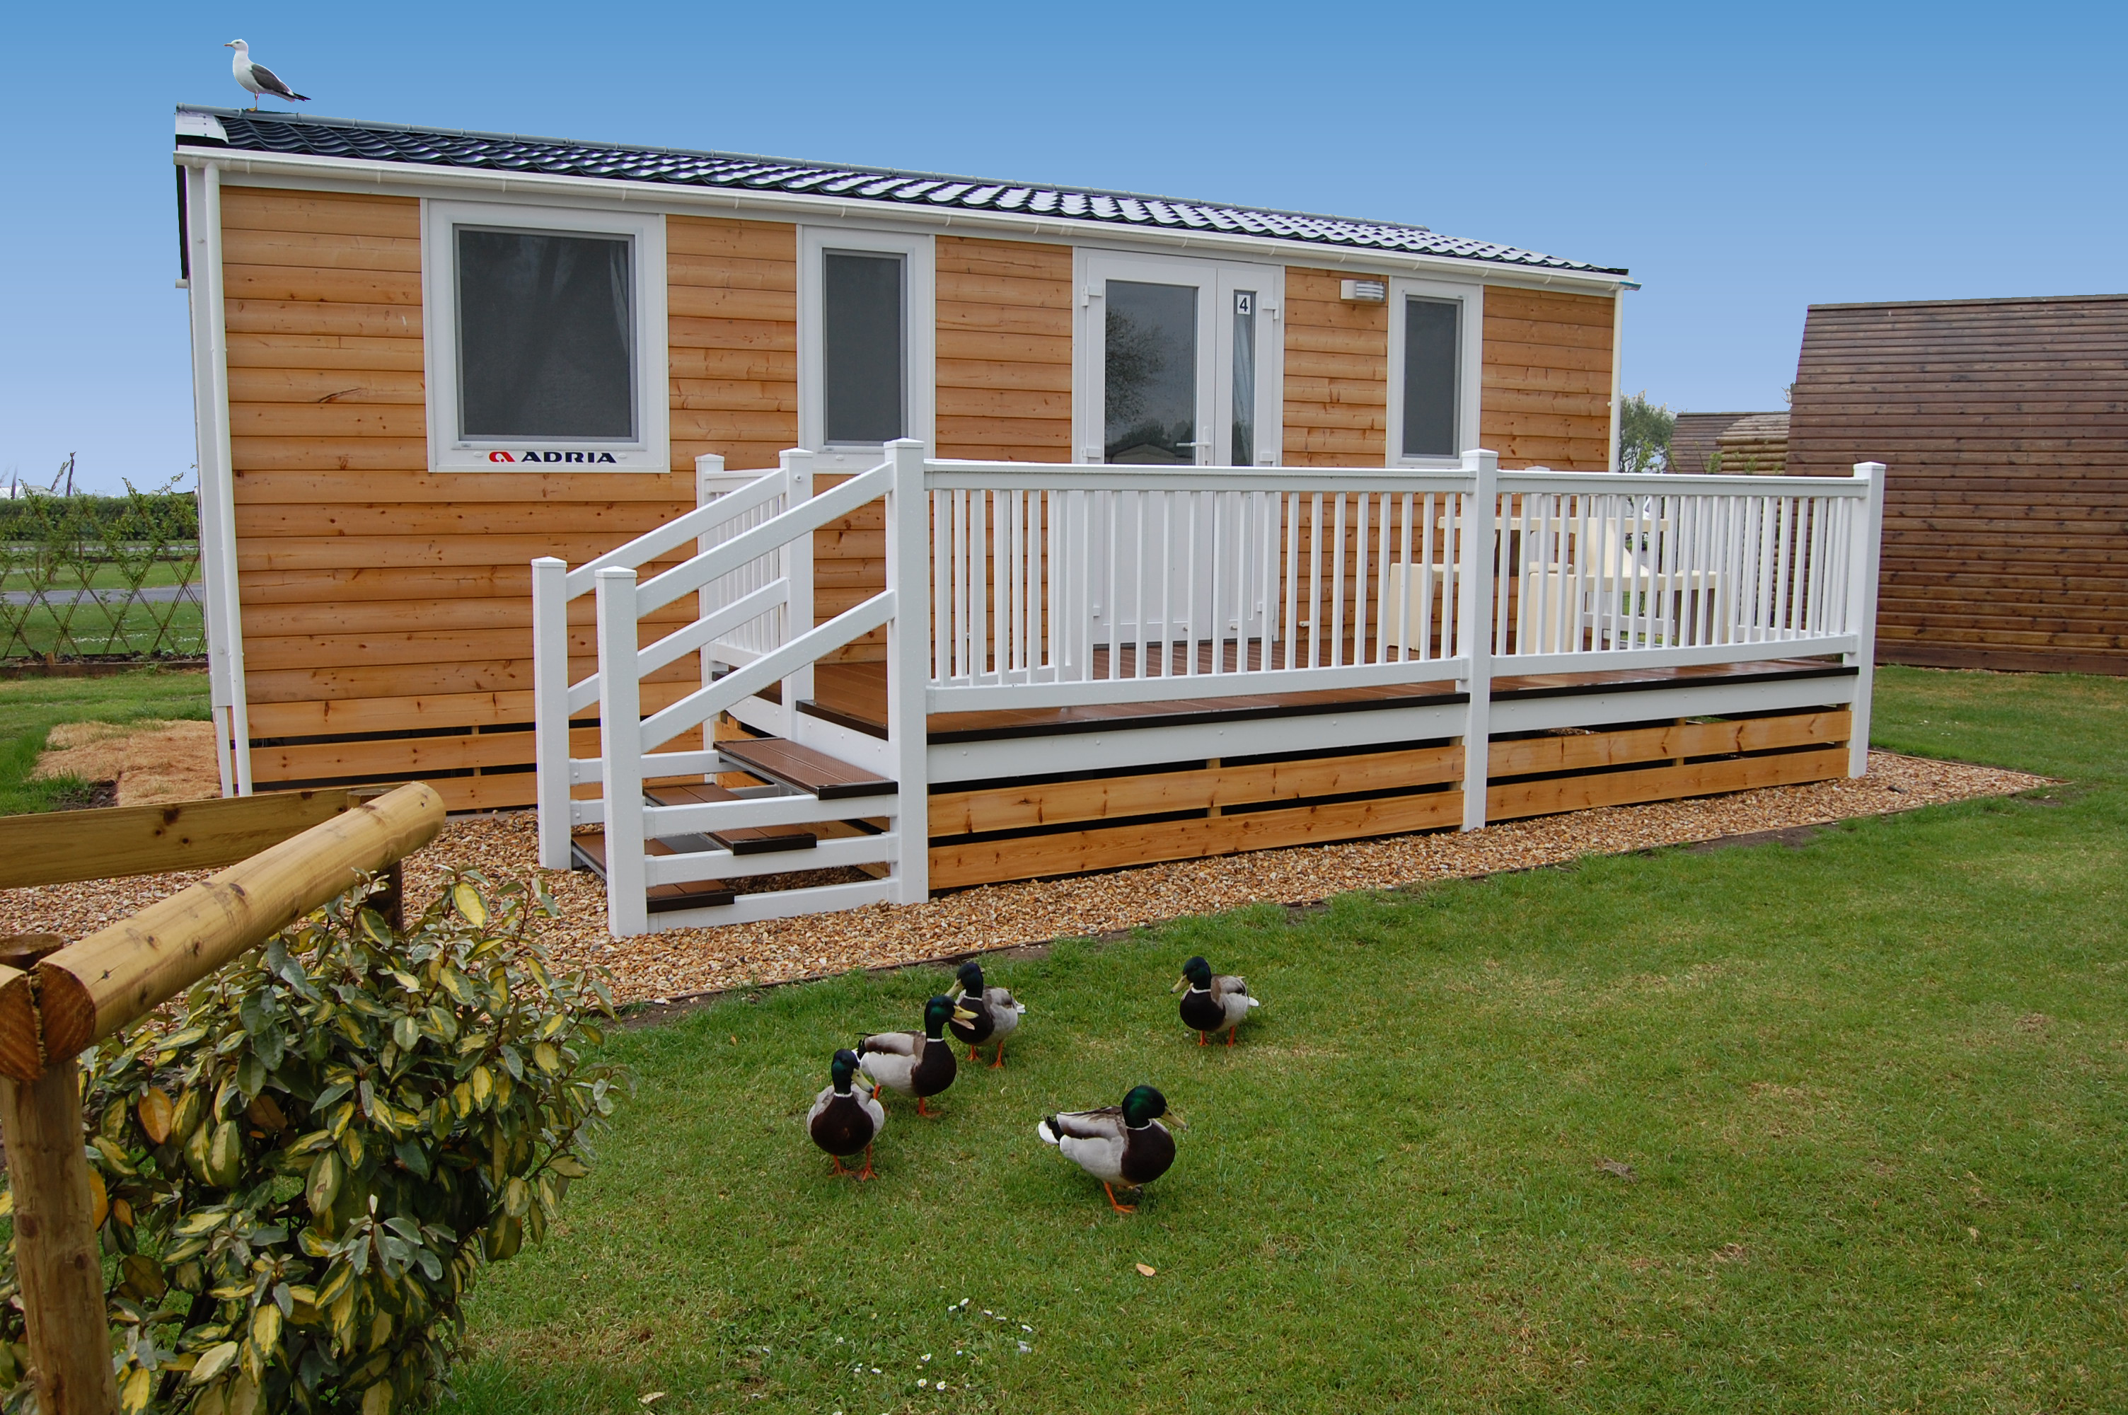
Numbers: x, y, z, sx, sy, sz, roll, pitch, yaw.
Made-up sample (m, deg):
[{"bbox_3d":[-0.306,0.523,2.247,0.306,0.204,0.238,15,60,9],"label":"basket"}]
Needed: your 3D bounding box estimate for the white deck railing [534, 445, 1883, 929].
[{"bbox_3d":[0.689,-0.369,7.673,6.227,1.654,2.683,-4,8,-27],"label":"white deck railing"}]

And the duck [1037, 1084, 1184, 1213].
[{"bbox_3d":[0.088,0.887,3.315,0.370,0.285,0.165,7,10,43],"label":"duck"}]

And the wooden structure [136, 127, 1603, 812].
[{"bbox_3d":[-0.904,-1.642,10.426,8.354,3.517,4.184,-4,8,-27],"label":"wooden structure"}]

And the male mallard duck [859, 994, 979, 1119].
[{"bbox_3d":[-0.377,0.817,3.812,0.370,0.305,0.160,5,8,35],"label":"male mallard duck"}]

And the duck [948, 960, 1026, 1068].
[{"bbox_3d":[-0.198,0.778,4.189,0.160,0.290,0.360,4,8,31],"label":"duck"}]

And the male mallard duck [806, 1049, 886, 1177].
[{"bbox_3d":[-0.469,0.859,3.488,0.160,0.300,0.370,0,7,-4],"label":"male mallard duck"}]

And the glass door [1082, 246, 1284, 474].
[{"bbox_3d":[0.682,-1.436,9.022,1.327,2.141,0.100,-4,8,-27],"label":"glass door"}]

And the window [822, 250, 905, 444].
[{"bbox_3d":[-1.006,-1.821,8.121,0.447,0.971,0.060,-4,8,-27],"label":"window"}]

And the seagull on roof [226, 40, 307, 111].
[{"bbox_3d":[-4.245,-3.352,8.491,0.392,0.351,0.160,-4,8,-27],"label":"seagull on roof"}]

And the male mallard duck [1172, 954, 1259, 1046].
[{"bbox_3d":[0.415,0.770,4.320,0.160,0.275,0.360,7,10,43],"label":"male mallard duck"}]

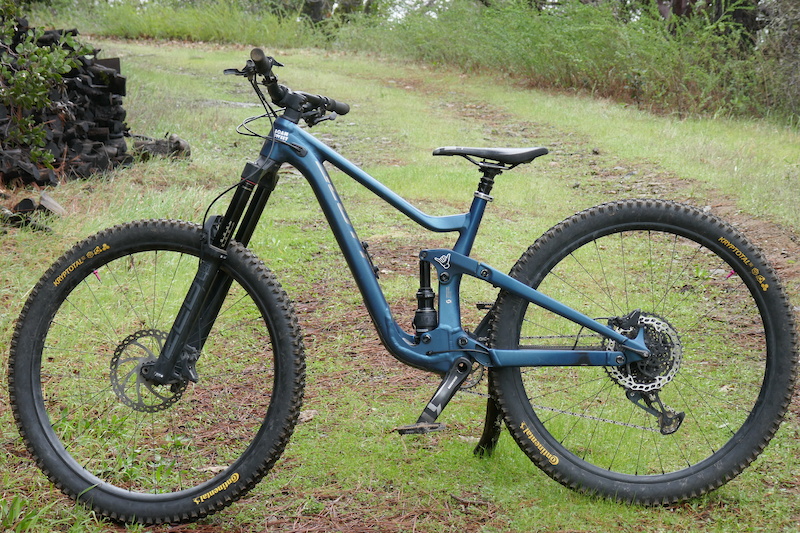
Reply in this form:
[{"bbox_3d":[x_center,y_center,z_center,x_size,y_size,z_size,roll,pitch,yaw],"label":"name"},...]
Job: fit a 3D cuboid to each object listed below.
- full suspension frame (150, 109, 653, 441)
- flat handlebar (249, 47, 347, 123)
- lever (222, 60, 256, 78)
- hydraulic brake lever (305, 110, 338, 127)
[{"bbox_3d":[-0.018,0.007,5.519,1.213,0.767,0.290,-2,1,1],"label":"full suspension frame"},{"bbox_3d":[-0.255,-0.420,5.518,0.090,0.075,0.790,-3,-5,13],"label":"flat handlebar"},{"bbox_3d":[-0.354,-0.449,5.260,0.085,0.048,0.125,-3,-5,13],"label":"lever"},{"bbox_3d":[-0.201,-0.378,5.785,0.085,0.048,0.125,-3,-5,13],"label":"hydraulic brake lever"}]

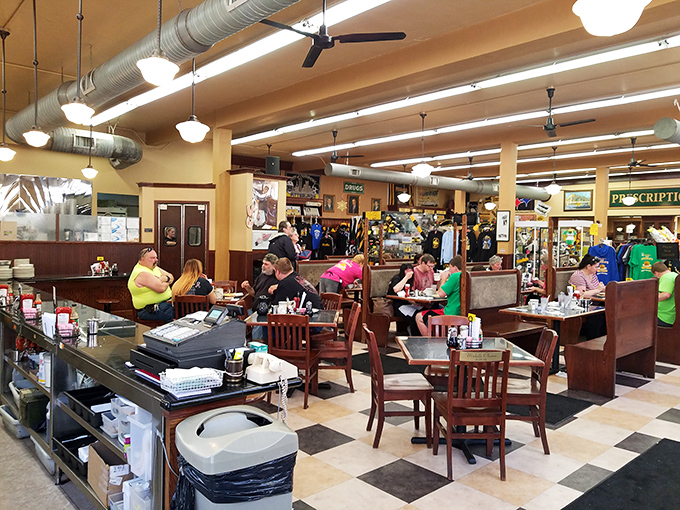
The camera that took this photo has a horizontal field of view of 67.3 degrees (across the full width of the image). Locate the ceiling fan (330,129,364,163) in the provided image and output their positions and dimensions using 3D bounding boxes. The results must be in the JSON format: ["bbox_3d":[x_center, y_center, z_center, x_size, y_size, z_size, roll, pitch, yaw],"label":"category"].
[{"bbox_3d":[-0.092,-2.220,10.400,1.250,0.600,1.200,1,2,0],"label":"ceiling fan"}]

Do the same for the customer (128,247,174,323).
[{"bbox_3d":[-2.280,0.602,6.625,0.850,1.370,0.620,1,2,3],"label":"customer"}]

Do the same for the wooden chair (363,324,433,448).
[{"bbox_3d":[0.447,1.010,4.030,0.490,0.850,0.420,1,2,-5],"label":"wooden chair"}]

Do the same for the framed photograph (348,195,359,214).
[{"bbox_3d":[0.494,-1.781,18.185,0.540,0.670,0.050,-1,3,-42],"label":"framed photograph"}]

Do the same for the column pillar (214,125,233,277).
[{"bbox_3d":[-2.162,-0.548,9.388,0.265,3.500,0.265,-1,3,-42],"label":"column pillar"}]

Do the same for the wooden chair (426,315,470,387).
[{"bbox_3d":[0.950,1.029,4.490,0.440,0.900,0.520,1,2,10],"label":"wooden chair"}]

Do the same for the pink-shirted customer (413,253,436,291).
[{"bbox_3d":[1.390,0.646,7.945,0.500,1.320,0.720,-1,2,-40],"label":"pink-shirted customer"}]

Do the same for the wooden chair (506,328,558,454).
[{"bbox_3d":[1.354,1.006,3.875,0.480,0.870,0.430,1,2,6],"label":"wooden chair"}]

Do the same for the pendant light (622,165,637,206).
[{"bbox_3d":[8.276,-1.964,14.600,0.400,1.130,0.400,1,2,0],"label":"pendant light"}]

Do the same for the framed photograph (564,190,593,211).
[{"bbox_3d":[8.210,-1.880,17.443,0.050,0.730,0.980,-1,3,-42],"label":"framed photograph"}]

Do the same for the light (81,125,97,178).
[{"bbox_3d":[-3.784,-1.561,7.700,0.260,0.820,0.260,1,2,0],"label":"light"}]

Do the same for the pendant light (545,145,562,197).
[{"bbox_3d":[5.414,-2.105,12.918,0.420,1.221,0.420,1,2,0],"label":"pendant light"}]

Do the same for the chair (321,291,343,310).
[{"bbox_3d":[-0.246,0.922,6.304,0.420,0.850,0.490,3,3,44],"label":"chair"}]

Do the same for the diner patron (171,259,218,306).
[{"bbox_3d":[-1.800,0.713,6.450,0.540,1.320,0.780,1,2,19],"label":"diner patron"}]

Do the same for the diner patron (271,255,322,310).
[{"bbox_3d":[-0.540,0.719,6.150,0.800,1.360,0.580,1,2,13],"label":"diner patron"}]

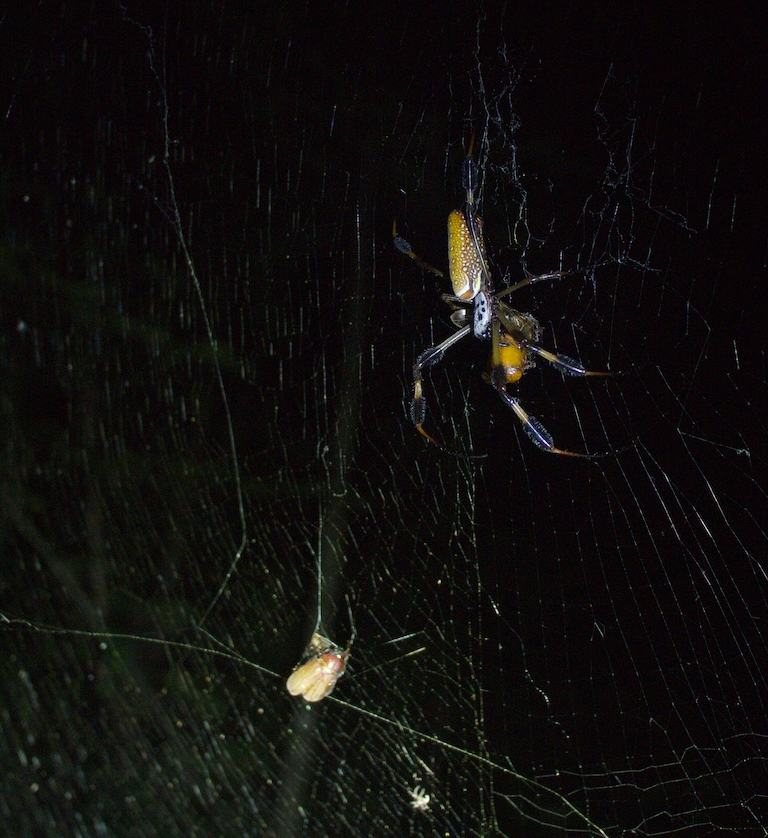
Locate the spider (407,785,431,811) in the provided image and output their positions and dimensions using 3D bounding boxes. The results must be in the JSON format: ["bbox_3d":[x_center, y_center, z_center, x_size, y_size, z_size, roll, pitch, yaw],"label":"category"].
[{"bbox_3d":[0.010,0.111,0.250,0.007,0.007,0.003,-9,-6,18],"label":"spider"}]

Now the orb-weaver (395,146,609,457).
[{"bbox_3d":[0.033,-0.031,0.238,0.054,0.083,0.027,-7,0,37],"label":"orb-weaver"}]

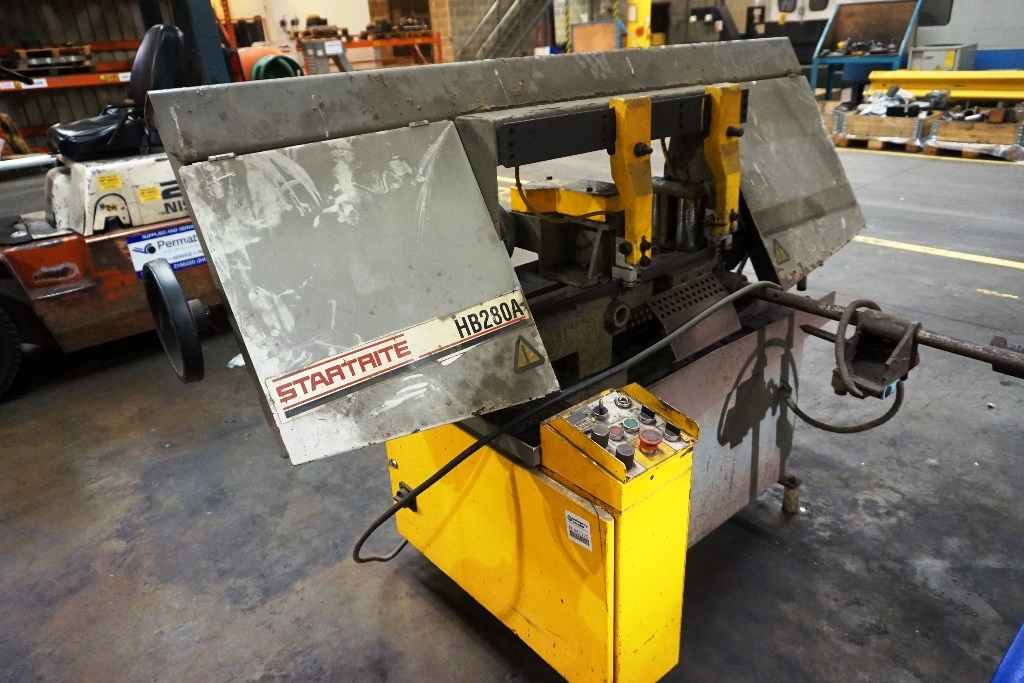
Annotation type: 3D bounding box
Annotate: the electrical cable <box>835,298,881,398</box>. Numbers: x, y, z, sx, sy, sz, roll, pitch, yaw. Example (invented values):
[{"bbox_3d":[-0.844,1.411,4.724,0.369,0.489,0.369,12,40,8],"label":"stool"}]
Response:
[{"bbox_3d":[0.795,0.016,1.570,0.090,0.200,0.075,-22,30,-36],"label":"electrical cable"}]

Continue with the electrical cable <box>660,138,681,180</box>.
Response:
[{"bbox_3d":[0.362,-0.419,1.574,0.060,0.100,0.035,-22,30,-36],"label":"electrical cable"}]

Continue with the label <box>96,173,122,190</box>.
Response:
[{"bbox_3d":[-1.751,-0.695,2.973,0.090,0.061,0.005,-22,30,-36],"label":"label"}]

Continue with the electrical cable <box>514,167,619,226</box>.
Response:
[{"bbox_3d":[0.119,-0.302,1.375,0.275,0.125,0.045,-22,30,-36],"label":"electrical cable"}]

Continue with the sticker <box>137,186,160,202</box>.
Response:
[{"bbox_3d":[-1.639,-0.663,3.092,0.088,0.058,0.005,-22,30,-36],"label":"sticker"}]

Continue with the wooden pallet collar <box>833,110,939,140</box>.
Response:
[{"bbox_3d":[4.156,-2.326,7.190,1.200,0.200,0.800,-21,30,-35],"label":"wooden pallet collar"}]

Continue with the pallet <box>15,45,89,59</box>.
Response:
[{"bbox_3d":[-7.226,-4.478,10.649,0.990,0.135,1.000,-22,30,-36],"label":"pallet"}]

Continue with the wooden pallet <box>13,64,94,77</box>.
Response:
[{"bbox_3d":[-7.226,-4.199,10.649,1.000,0.135,1.000,-22,30,-36],"label":"wooden pallet"}]

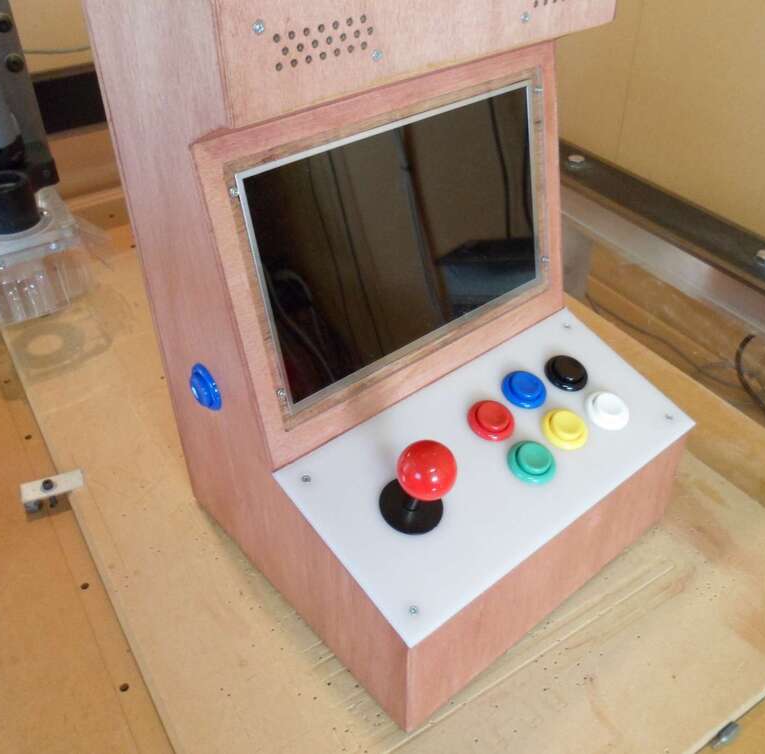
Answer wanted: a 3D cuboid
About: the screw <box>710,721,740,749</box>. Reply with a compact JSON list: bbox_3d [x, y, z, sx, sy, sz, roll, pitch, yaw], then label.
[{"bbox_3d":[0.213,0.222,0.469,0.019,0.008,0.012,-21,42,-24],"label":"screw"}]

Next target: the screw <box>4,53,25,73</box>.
[{"bbox_3d":[-0.356,-0.304,0.730,0.017,0.017,0.011,-21,42,-24],"label":"screw"}]

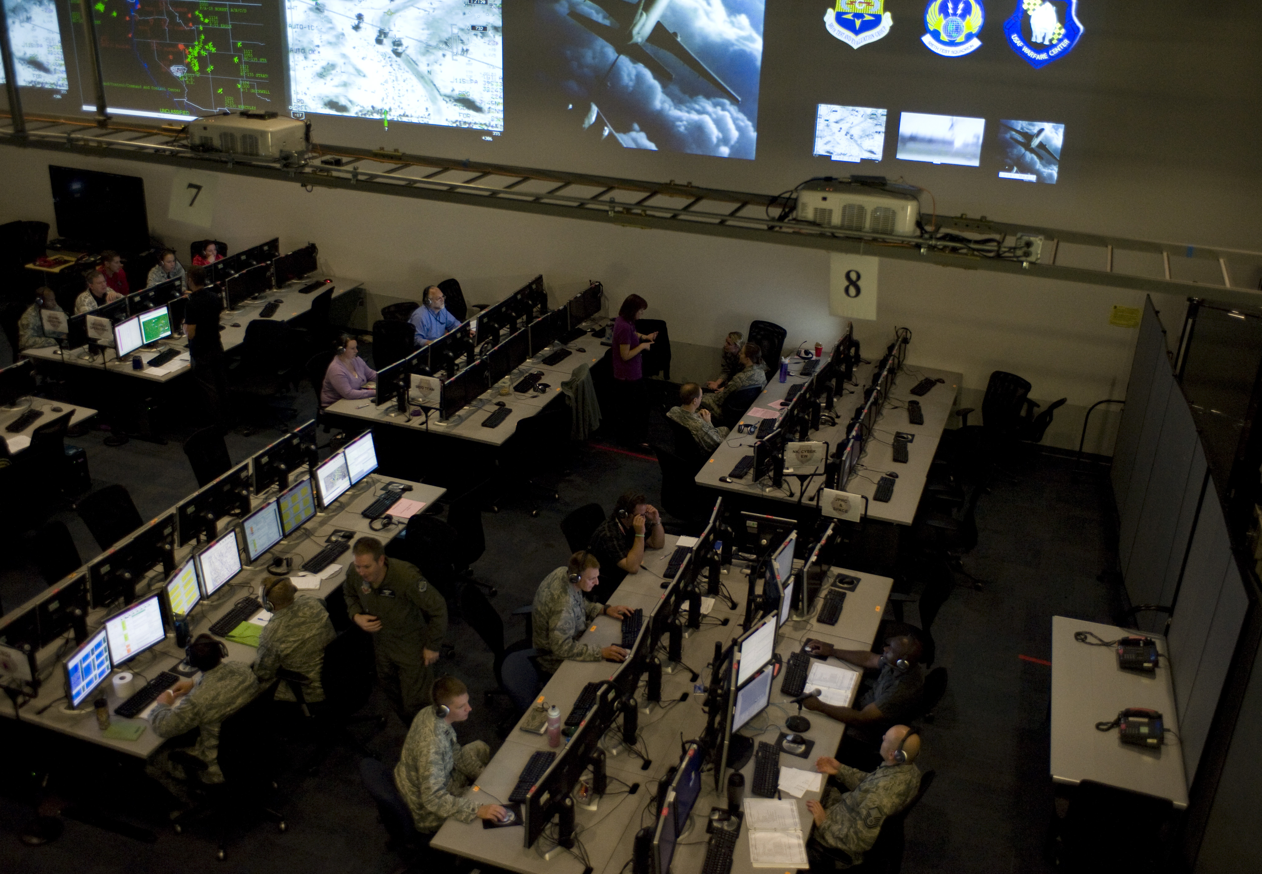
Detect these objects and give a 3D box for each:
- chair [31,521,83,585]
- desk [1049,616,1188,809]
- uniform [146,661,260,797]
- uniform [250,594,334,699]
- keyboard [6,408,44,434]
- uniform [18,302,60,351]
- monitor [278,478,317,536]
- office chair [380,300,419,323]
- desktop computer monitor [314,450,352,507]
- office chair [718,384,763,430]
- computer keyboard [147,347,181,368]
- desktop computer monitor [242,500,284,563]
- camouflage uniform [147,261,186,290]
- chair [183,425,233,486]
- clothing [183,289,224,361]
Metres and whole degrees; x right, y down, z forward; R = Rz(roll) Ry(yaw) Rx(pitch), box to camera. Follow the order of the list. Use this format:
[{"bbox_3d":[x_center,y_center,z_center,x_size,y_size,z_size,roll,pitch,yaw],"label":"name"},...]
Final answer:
[{"bbox_3d":[-4.065,1.117,9.037,0.600,0.960,0.600,10,24,16],"label":"chair"},{"bbox_3d":[3.125,2.047,8.207,0.760,0.740,1.820,9,26,15],"label":"desk"},{"bbox_3d":[-2.514,1.765,7.319,0.700,0.900,0.620,11,24,19],"label":"uniform"},{"bbox_3d":[-2.140,1.441,7.950,0.600,0.800,0.560,13,25,22],"label":"uniform"},{"bbox_3d":[-5.509,-0.144,11.282,0.152,0.035,0.455,6,24,8],"label":"keyboard"},{"bbox_3d":[-6.232,-0.968,13.142,0.600,0.780,0.560,13,25,22],"label":"uniform"},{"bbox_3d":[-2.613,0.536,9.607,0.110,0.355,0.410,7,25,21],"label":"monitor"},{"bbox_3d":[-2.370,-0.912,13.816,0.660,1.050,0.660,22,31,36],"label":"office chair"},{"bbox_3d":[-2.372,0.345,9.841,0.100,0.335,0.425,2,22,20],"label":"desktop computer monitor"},{"bbox_3d":[1.113,-0.356,12.963,0.650,0.980,0.650,-15,30,-32],"label":"office chair"},{"bbox_3d":[-4.846,-0.825,12.881,0.152,0.035,0.455,8,25,13],"label":"computer keyboard"},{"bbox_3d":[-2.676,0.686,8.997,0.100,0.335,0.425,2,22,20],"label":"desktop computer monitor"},{"bbox_3d":[-5.507,-1.668,14.860,0.550,0.750,0.540,13,25,22],"label":"camouflage uniform"},{"bbox_3d":[-3.458,0.489,10.703,0.660,1.050,0.660,11,26,19],"label":"chair"},{"bbox_3d":[-4.361,-1.171,12.735,0.480,0.700,0.300,-14,29,-30],"label":"clothing"}]

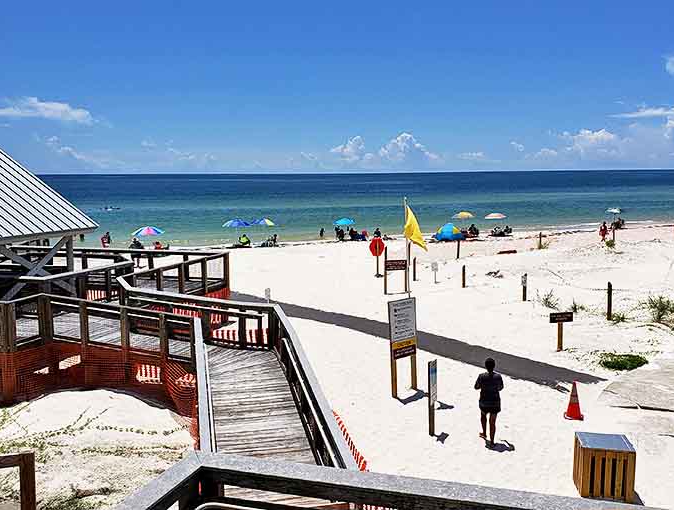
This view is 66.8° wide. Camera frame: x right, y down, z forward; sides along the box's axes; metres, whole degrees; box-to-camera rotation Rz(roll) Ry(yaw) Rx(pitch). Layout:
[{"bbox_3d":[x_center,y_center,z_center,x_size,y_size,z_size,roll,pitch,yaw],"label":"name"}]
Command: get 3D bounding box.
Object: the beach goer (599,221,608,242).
[{"bbox_3d":[20.475,-1.789,39.121,0.520,1.600,0.450,2,10,17],"label":"beach goer"}]

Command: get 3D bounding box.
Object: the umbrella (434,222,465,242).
[{"bbox_3d":[8.762,-1.857,40.082,2.300,1.391,1.800,0,9,6],"label":"umbrella"}]

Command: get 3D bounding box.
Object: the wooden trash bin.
[{"bbox_3d":[4.374,3.480,8.399,0.765,0.886,0.493,1,9,10],"label":"wooden trash bin"}]

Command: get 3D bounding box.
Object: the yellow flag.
[{"bbox_3d":[1.655,-0.545,10.702,0.660,0.950,0.250,9,13,44],"label":"yellow flag"}]

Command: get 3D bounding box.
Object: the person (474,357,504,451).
[{"bbox_3d":[2.657,2.537,8.927,0.530,1.610,0.450,2,9,12],"label":"person"}]

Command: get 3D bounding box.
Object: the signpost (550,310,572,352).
[{"bbox_3d":[6.609,2.264,14.987,0.670,1.157,0.130,-1,9,-6],"label":"signpost"}]

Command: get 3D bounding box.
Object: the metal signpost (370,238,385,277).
[{"bbox_3d":[2.022,0.130,25.444,0.900,1.960,0.100,-6,11,-30],"label":"metal signpost"}]

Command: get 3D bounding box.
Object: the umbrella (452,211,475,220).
[{"bbox_3d":[10.651,-3.309,43.000,1.900,0.500,1.900,0,9,0],"label":"umbrella"}]

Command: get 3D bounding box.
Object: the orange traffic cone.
[{"bbox_3d":[4.556,2.770,9.766,0.370,0.720,0.370,2,9,16],"label":"orange traffic cone"}]

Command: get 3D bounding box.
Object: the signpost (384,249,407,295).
[{"bbox_3d":[2.423,0.637,20.773,0.960,1.900,0.120,-4,10,-20],"label":"signpost"}]

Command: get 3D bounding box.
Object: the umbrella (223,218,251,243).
[{"bbox_3d":[-7.260,-1.686,37.148,2.050,1.907,2.050,0,9,0],"label":"umbrella"}]

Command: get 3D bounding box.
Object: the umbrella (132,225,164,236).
[{"bbox_3d":[-11.929,-1.482,32.200,2.050,0.500,2.050,0,9,0],"label":"umbrella"}]

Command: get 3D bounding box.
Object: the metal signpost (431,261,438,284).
[{"bbox_3d":[4.735,0.874,24.617,0.310,1.040,0.060,-1,9,-3],"label":"metal signpost"}]

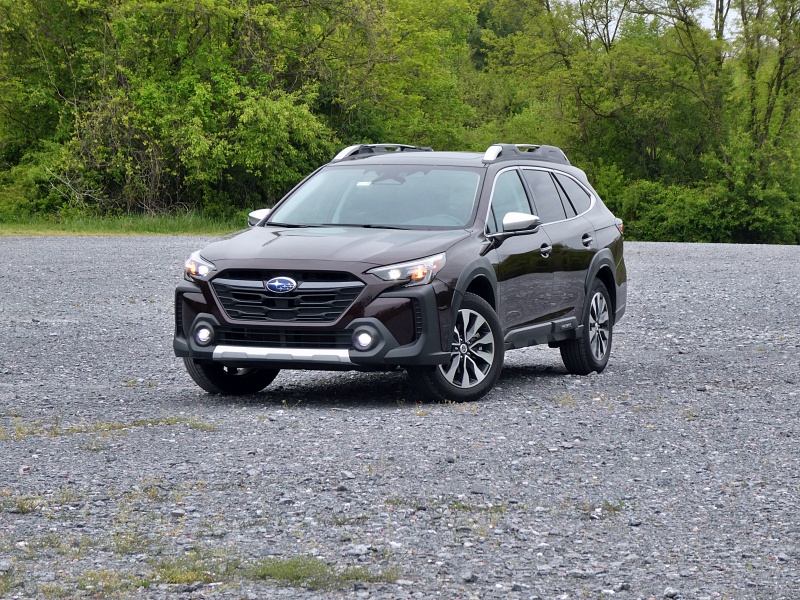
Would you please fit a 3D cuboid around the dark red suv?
[{"bbox_3d":[0.180,-0.254,15.900,1.950,1.680,4.870,1,3,22],"label":"dark red suv"}]

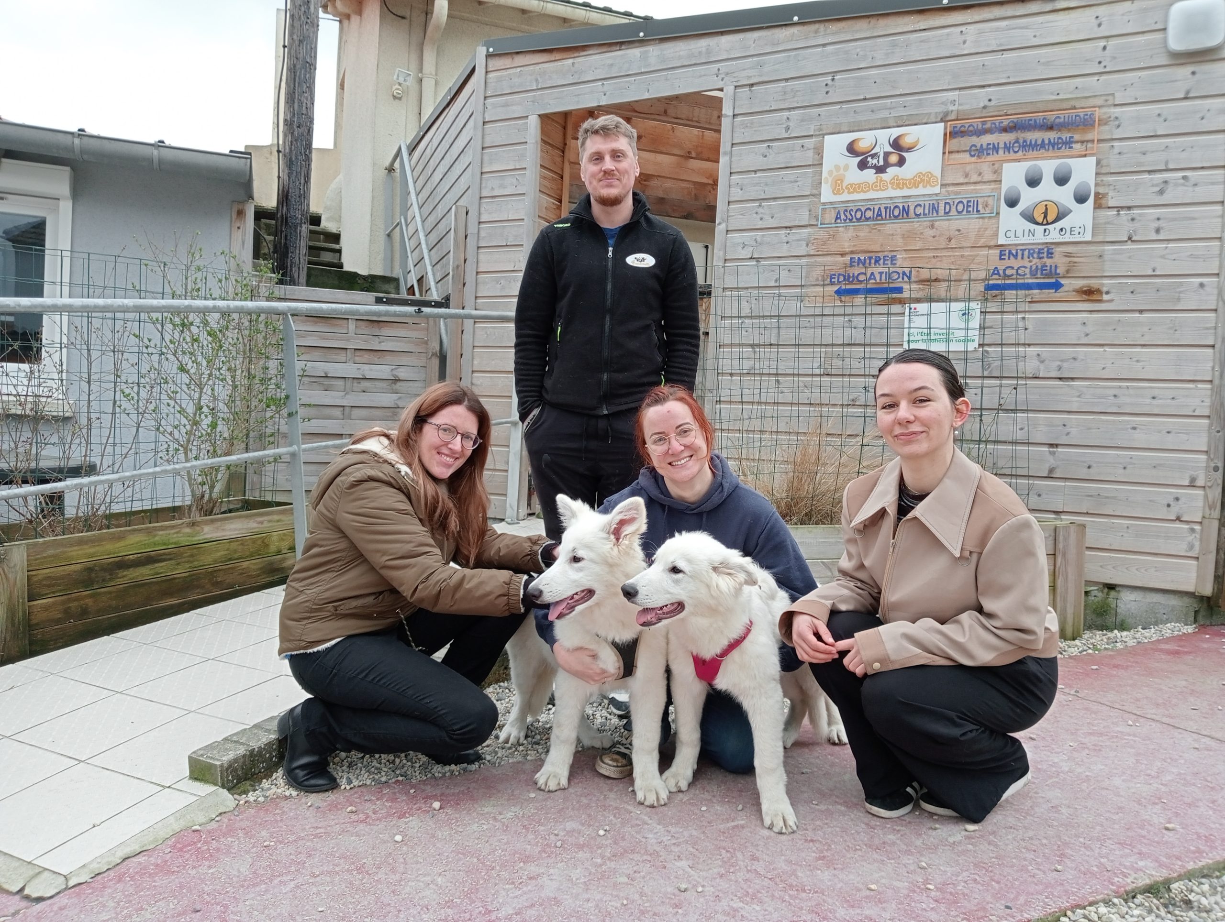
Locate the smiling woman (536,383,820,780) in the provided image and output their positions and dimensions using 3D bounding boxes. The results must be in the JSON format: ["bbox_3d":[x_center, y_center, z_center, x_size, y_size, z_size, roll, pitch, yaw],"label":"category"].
[{"bbox_3d":[0.155,0.280,2.450,0.620,0.920,0.660,3,2,3],"label":"smiling woman"}]

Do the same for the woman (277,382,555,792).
[{"bbox_3d":[-0.450,0.285,2.290,0.670,0.935,0.490,4,2,18],"label":"woman"}]

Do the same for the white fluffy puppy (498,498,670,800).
[{"bbox_3d":[-0.060,0.410,2.410,0.380,0.670,0.660,3,2,-6],"label":"white fluffy puppy"}]

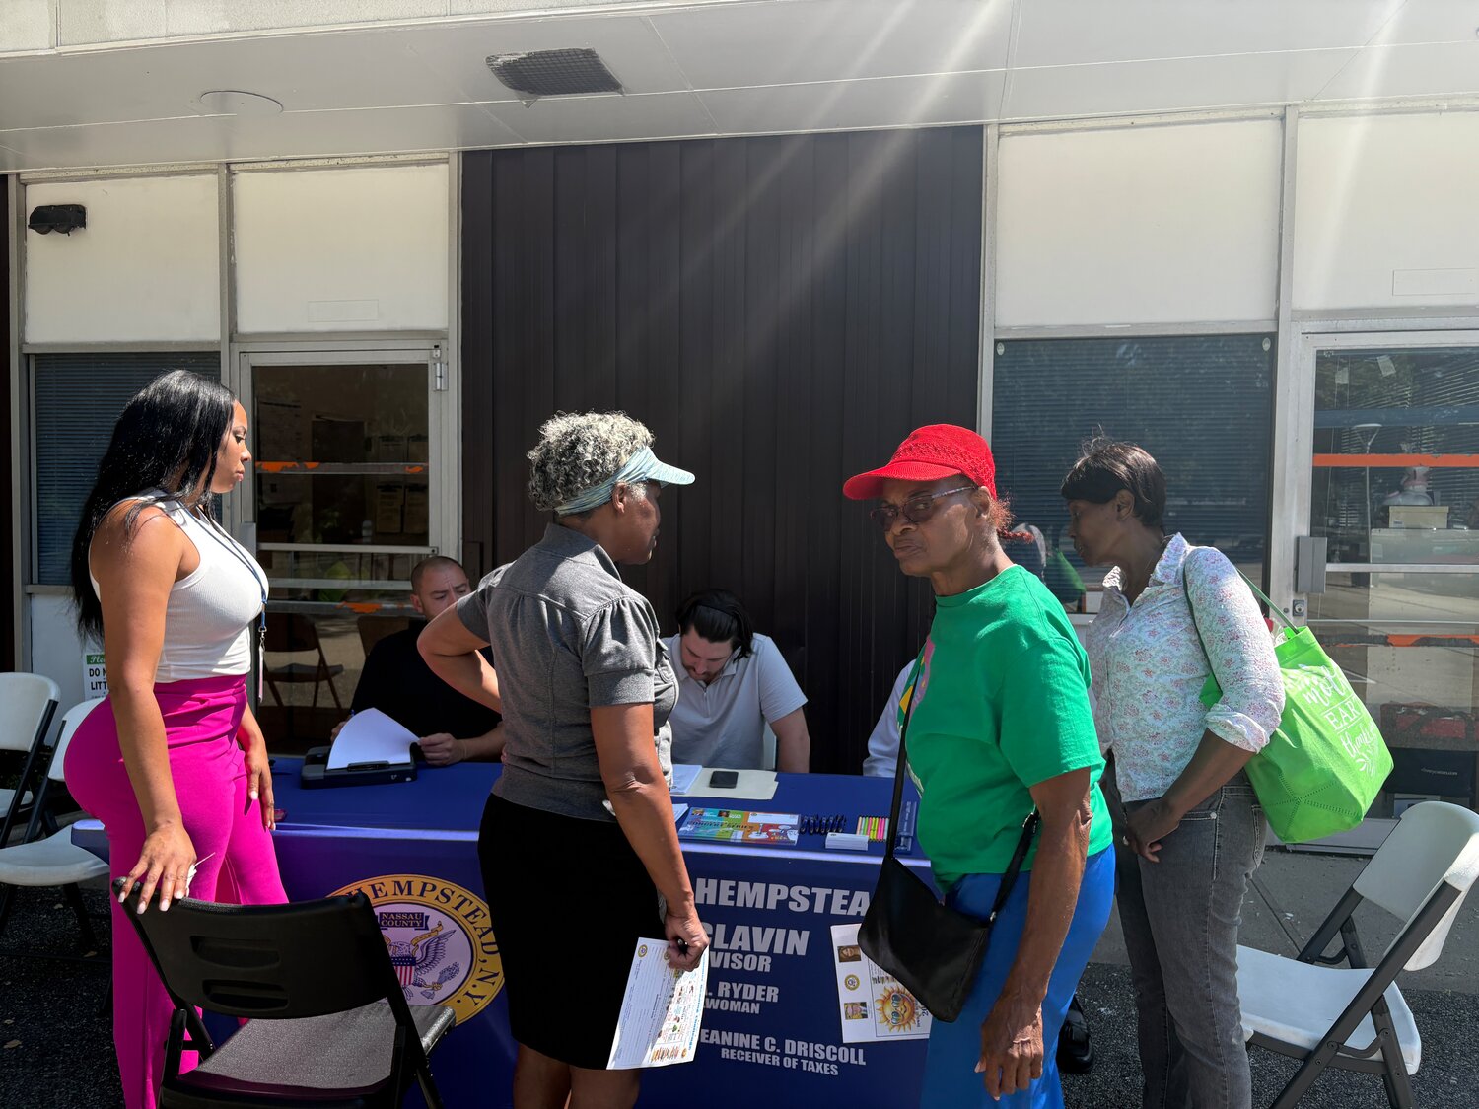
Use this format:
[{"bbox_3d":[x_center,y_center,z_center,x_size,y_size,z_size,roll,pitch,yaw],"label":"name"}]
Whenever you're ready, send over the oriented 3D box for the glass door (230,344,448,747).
[{"bbox_3d":[-1.979,0.066,5.502,1.094,2.154,0.060,1,3,11],"label":"glass door"}]

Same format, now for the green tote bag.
[{"bbox_3d":[1.064,0.272,2.170,0.220,0.510,0.290,-24,2,38],"label":"green tote bag"}]

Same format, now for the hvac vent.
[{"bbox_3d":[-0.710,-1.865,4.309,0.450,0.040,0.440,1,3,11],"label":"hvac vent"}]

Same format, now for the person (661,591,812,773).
[{"bbox_3d":[-0.080,0.721,3.415,0.560,1.275,0.800,1,3,6],"label":"person"}]

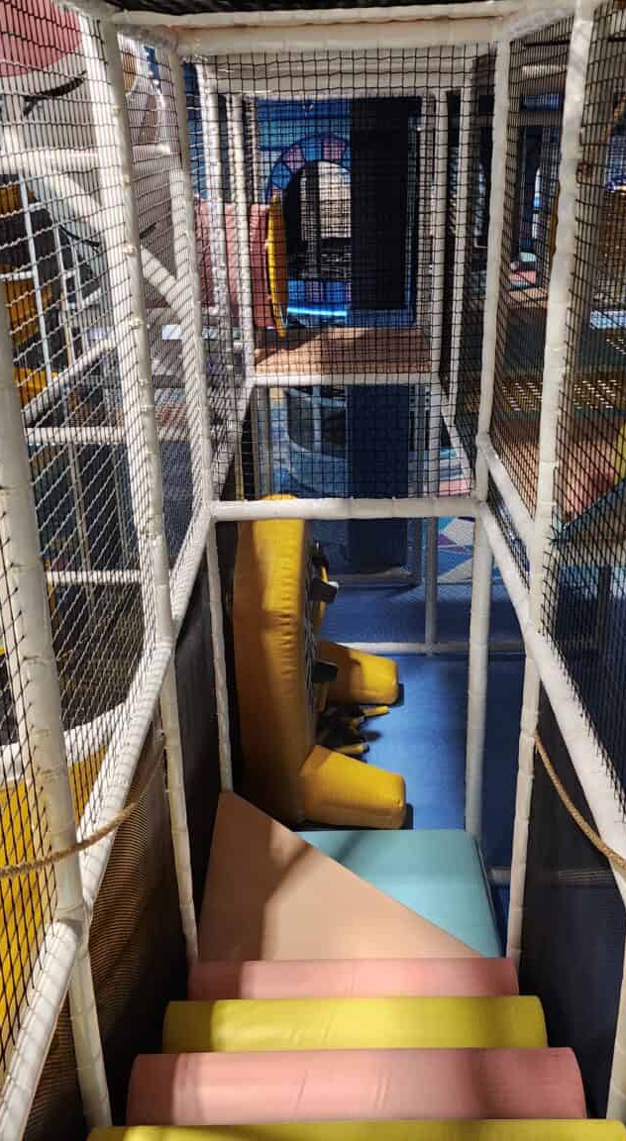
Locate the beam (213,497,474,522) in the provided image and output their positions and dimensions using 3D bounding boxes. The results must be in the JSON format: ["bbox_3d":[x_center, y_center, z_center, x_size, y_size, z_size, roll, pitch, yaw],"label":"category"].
[{"bbox_3d":[0.145,-0.270,4.451,1.130,0.085,0.085,-1,22,2],"label":"beam"}]

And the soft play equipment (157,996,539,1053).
[{"bbox_3d":[0.123,1.483,3.065,1.150,0.240,0.390,-1,22,2],"label":"soft play equipment"}]

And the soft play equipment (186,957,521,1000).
[{"bbox_3d":[0.139,1.538,3.558,1.150,0.240,0.390,-1,22,2],"label":"soft play equipment"}]

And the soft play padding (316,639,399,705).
[{"bbox_3d":[0.294,0.699,6.997,0.560,0.340,0.310,-1,22,2],"label":"soft play padding"}]

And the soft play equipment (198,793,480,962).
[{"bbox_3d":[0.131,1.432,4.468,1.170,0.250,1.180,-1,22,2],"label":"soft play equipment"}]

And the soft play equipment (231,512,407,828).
[{"bbox_3d":[0.069,0.363,6.126,0.900,1.640,1.660,-1,22,2],"label":"soft play equipment"}]

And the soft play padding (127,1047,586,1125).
[{"bbox_3d":[0.107,1.418,2.595,1.150,0.240,0.390,-1,22,2],"label":"soft play padding"}]

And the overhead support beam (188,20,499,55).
[{"bbox_3d":[0.090,-1.973,3.746,1.200,0.088,0.088,-1,22,2],"label":"overhead support beam"}]

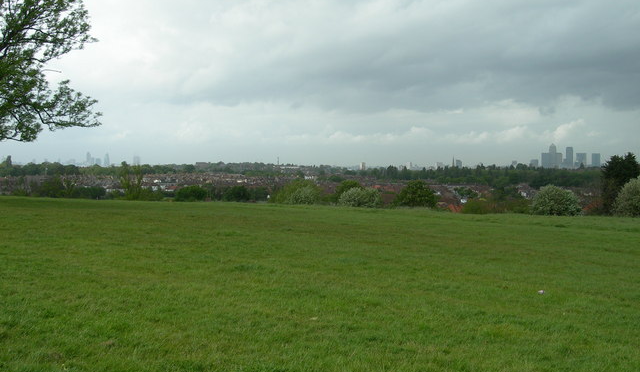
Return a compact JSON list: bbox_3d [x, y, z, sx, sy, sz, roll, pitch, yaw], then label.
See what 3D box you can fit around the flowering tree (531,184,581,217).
[{"bbox_3d":[26.150,1.660,84.000,5.500,3.600,5.200,0,2,0],"label":"flowering tree"}]

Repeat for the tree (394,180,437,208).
[{"bbox_3d":[12.980,1.430,103.000,5.600,4.300,5.400,0,2,0],"label":"tree"}]

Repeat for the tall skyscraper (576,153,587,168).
[{"bbox_3d":[1999.000,-174.920,5790.000,67.000,151.000,50.000,0,2,8],"label":"tall skyscraper"}]

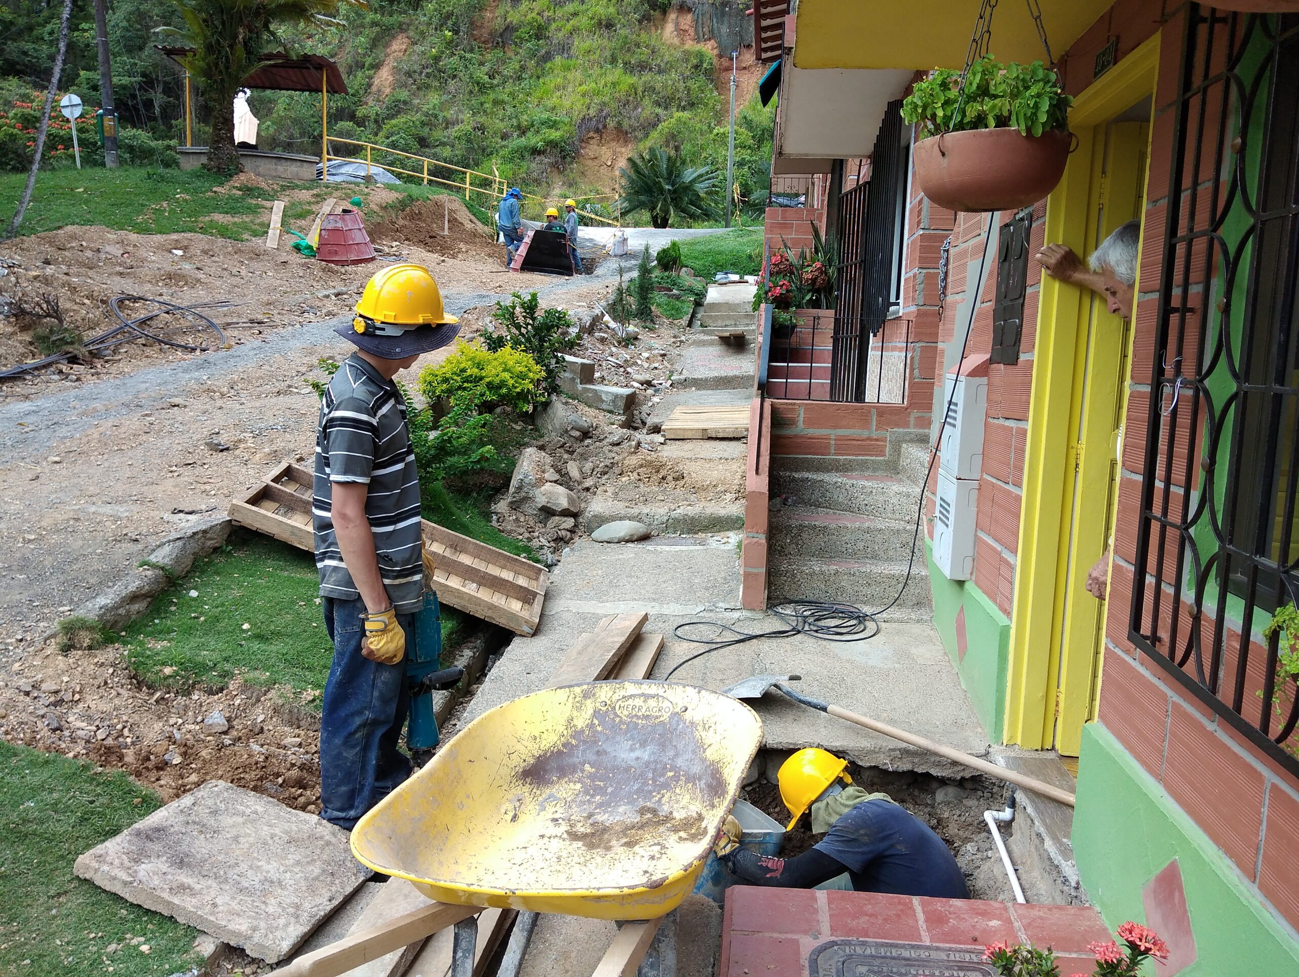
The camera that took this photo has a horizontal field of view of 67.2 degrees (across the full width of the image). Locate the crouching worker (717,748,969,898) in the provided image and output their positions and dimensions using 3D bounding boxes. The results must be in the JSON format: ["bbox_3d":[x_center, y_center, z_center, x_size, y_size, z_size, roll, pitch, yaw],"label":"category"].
[{"bbox_3d":[0.544,1.192,2.888,0.760,0.880,0.500,3,6,5],"label":"crouching worker"}]

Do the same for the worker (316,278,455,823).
[{"bbox_3d":[-0.798,0.202,2.923,0.440,1.720,0.480,-1,7,-30],"label":"worker"}]

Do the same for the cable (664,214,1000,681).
[{"bbox_3d":[0.777,-0.248,4.394,1.250,1.900,1.600,3,7,6],"label":"cable"}]

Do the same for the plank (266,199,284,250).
[{"bbox_3d":[-7.641,-5.417,20.000,0.210,0.040,2.360,2,37,-18],"label":"plank"}]

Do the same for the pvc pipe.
[{"bbox_3d":[1.081,1.073,2.881,0.100,0.060,0.640,4,7,11],"label":"pvc pipe"}]

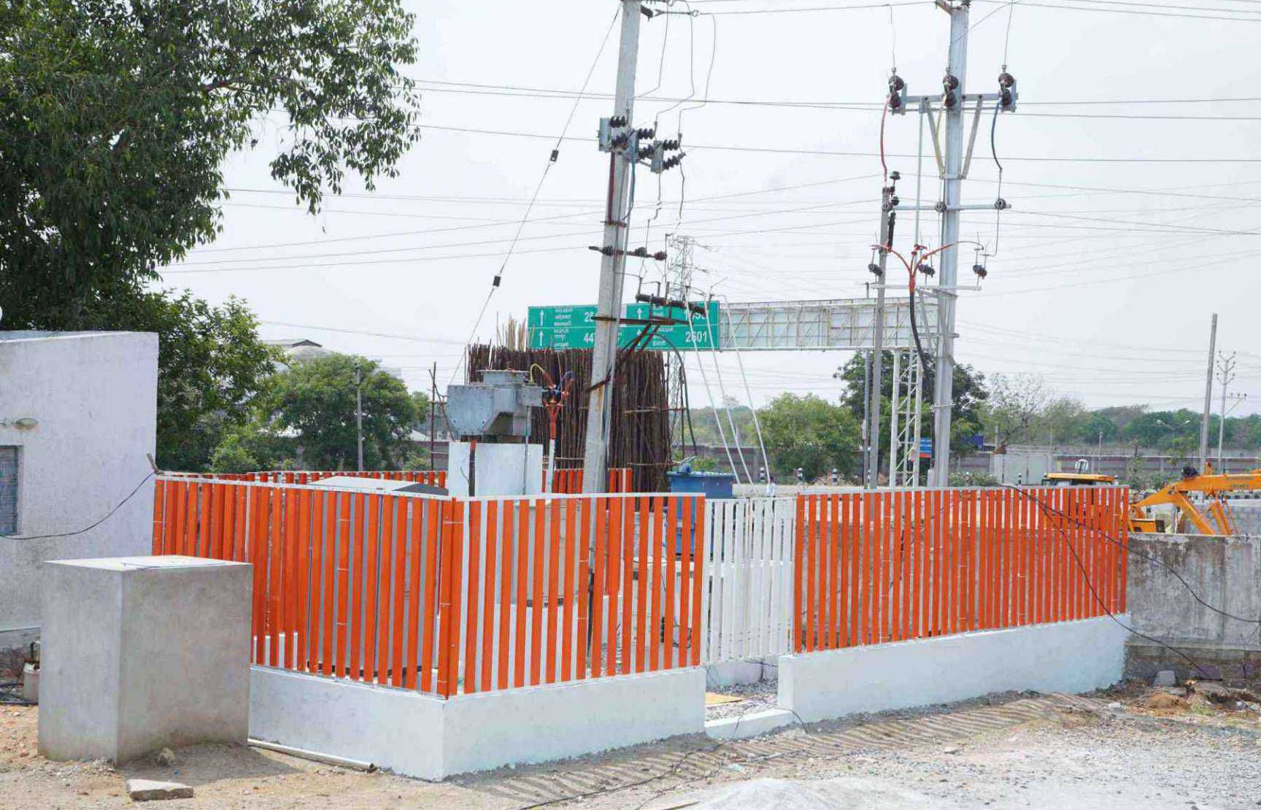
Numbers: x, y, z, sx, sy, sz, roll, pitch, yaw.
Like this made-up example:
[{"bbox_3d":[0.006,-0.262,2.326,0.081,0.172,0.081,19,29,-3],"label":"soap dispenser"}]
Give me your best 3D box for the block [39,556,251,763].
[{"bbox_3d":[-3.128,1.627,11.805,0.800,1.180,1.030,1,-1,38],"label":"block"}]

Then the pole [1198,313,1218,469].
[{"bbox_3d":[24.428,-0.208,77.000,0.250,7.450,0.250,4,-1,0],"label":"pole"}]

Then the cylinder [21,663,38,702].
[{"bbox_3d":[-4.608,2.147,14.141,0.205,0.305,0.205,1,-1,42],"label":"cylinder"}]

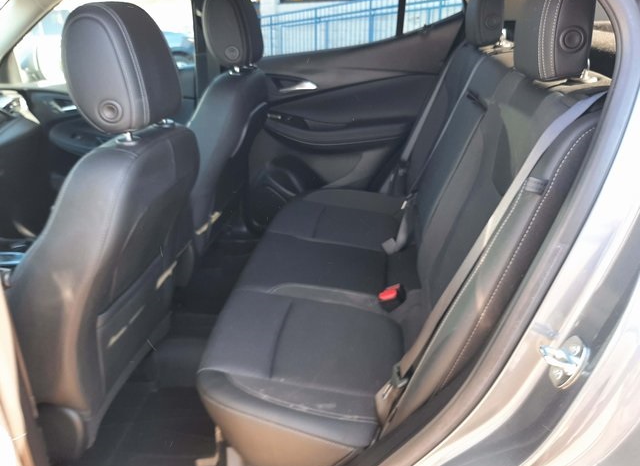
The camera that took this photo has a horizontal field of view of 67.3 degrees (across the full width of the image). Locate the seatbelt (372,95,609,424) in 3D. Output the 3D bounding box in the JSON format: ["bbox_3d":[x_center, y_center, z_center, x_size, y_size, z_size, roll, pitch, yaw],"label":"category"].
[{"bbox_3d":[0.270,0.062,0.834,0.080,0.740,0.110,23,27,-3],"label":"seatbelt"}]

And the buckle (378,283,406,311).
[{"bbox_3d":[0.196,0.177,1.302,0.052,0.062,0.050,-23,24,-16],"label":"buckle"}]

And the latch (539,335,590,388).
[{"bbox_3d":[0.306,0.163,0.603,0.045,0.060,0.041,20,28,15],"label":"latch"}]

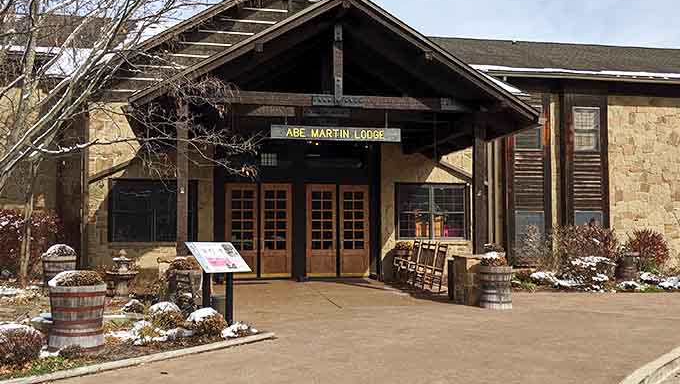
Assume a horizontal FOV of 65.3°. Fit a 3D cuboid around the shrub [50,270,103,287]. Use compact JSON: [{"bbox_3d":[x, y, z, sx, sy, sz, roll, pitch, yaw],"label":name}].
[{"bbox_3d":[-3.167,1.055,6.358,0.670,0.240,0.650,1,-3,-11],"label":"shrub"}]

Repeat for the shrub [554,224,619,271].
[{"bbox_3d":[6.480,1.575,13.942,1.750,1.400,1.400,1,-3,-11],"label":"shrub"}]

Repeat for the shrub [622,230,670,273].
[{"bbox_3d":[8.495,1.687,14.638,1.330,1.250,1.200,1,-3,-11],"label":"shrub"}]

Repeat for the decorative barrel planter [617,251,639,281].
[{"bbox_3d":[7.545,1.895,13.727,0.600,0.740,0.600,1,-3,-11],"label":"decorative barrel planter"}]

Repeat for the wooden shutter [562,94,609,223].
[{"bbox_3d":[7.460,-0.344,16.183,1.500,5.150,0.150,0,-3,-10],"label":"wooden shutter"}]

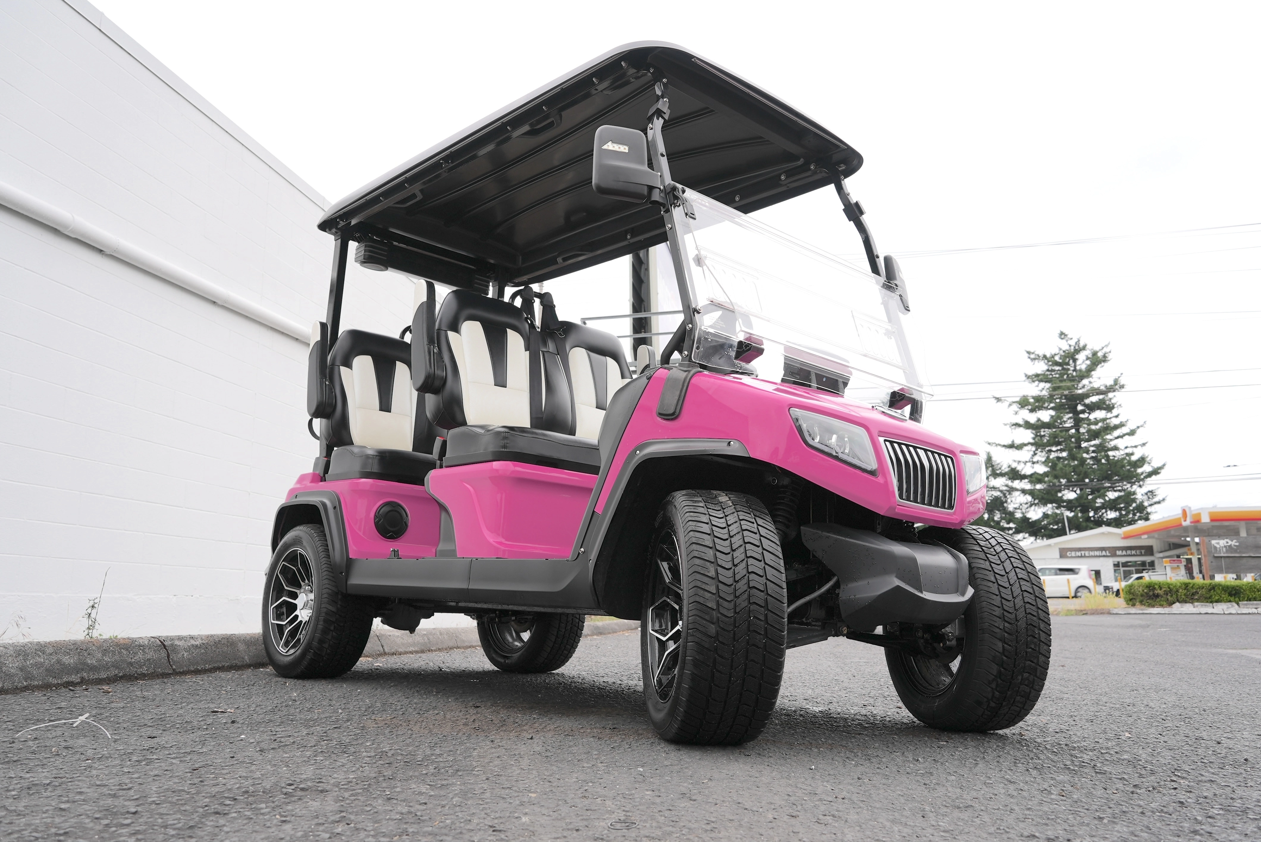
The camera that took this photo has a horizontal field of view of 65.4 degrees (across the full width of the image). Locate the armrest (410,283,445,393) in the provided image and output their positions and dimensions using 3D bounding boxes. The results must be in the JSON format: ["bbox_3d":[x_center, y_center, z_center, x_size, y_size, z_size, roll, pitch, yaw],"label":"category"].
[{"bbox_3d":[-0.705,-0.285,3.475,0.092,0.400,0.107,12,-15,-41],"label":"armrest"}]

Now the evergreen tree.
[{"bbox_3d":[37.728,3.515,84.093,13.500,22.992,13.500,-6,-11,24],"label":"evergreen tree"}]

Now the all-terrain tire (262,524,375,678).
[{"bbox_3d":[-1.219,0.700,3.809,0.222,0.572,0.572,12,-15,-41],"label":"all-terrain tire"}]

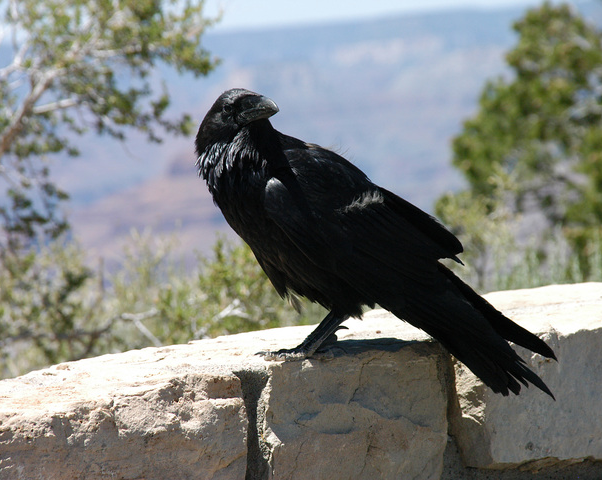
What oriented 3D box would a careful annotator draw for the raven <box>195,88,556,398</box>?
[{"bbox_3d":[0.088,0.004,4.380,0.405,0.355,0.170,-1,3,-12],"label":"raven"}]

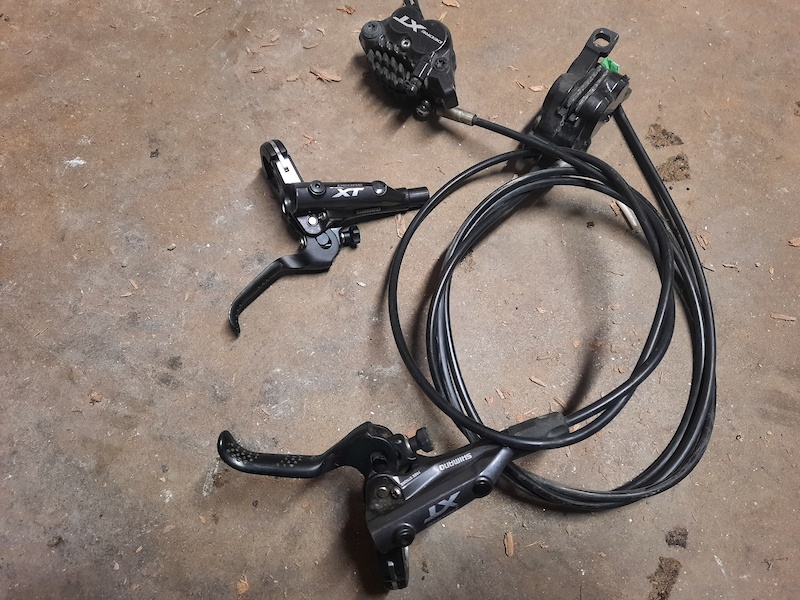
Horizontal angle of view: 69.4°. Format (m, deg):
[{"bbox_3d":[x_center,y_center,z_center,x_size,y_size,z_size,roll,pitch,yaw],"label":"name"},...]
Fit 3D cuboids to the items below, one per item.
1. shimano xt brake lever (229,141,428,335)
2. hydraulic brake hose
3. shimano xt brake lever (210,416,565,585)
[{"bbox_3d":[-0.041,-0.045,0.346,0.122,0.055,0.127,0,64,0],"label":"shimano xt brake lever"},{"bbox_3d":[0.088,-0.017,0.331,0.196,0.058,0.258,0,64,0],"label":"hydraulic brake hose"},{"bbox_3d":[-0.004,0.096,0.275,0.168,0.060,0.079,0,64,0],"label":"shimano xt brake lever"}]

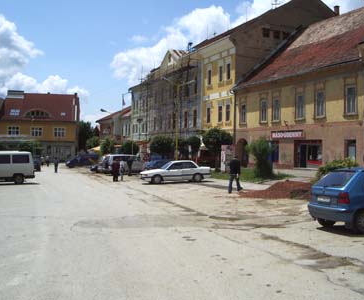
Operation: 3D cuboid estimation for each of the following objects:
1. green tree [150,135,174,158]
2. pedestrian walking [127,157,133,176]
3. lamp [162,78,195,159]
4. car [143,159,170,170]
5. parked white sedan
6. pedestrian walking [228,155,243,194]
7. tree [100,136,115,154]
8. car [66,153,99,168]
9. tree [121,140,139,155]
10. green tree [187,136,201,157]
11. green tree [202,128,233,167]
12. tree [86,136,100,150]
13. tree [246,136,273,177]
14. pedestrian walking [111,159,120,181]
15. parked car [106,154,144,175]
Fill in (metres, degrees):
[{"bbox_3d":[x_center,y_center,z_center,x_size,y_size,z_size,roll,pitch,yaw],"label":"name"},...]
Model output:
[{"bbox_3d":[-2.164,0.349,49.467,2.800,3.900,2.800,0,-1,0],"label":"green tree"},{"bbox_3d":[-4.787,1.557,40.485,0.520,1.730,0.380,0,-1,6],"label":"pedestrian walking"},{"bbox_3d":[-0.280,-2.060,38.000,3.100,8.300,0.400,1,-1,-23],"label":"lamp"},{"bbox_3d":[-1.306,1.529,37.000,4.100,1.450,1.680,0,-1,-26],"label":"car"},{"bbox_3d":[-0.420,1.380,28.100,4.450,1.410,1.690,-1,-1,-18],"label":"parked white sedan"},{"bbox_3d":[2.510,1.180,20.600,0.550,1.740,0.620,0,-2,44],"label":"pedestrian walking"},{"bbox_3d":[-10.200,0.360,60.000,1.950,4.000,1.950,1,-1,0],"label":"tree"},{"bbox_3d":[-14.611,1.901,65.000,4.700,1.850,1.820,0,-1,-22],"label":"car"},{"bbox_3d":[-7.293,0.680,60.966,2.600,4.000,2.600,0,-1,-27],"label":"tree"},{"bbox_3d":[1.179,0.447,44.970,1.700,3.600,1.700,0,-1,0],"label":"green tree"},{"bbox_3d":[3.242,-0.008,38.968,2.650,3.750,2.650,0,-1,0],"label":"green tree"},{"bbox_3d":[-16.739,0.217,83.953,3.400,5.600,3.400,1,-1,-30],"label":"tree"},{"bbox_3d":[5.130,0.480,28.800,1.800,2.750,1.800,1,-1,0],"label":"tree"},{"bbox_3d":[-4.520,1.400,29.800,0.550,1.580,0.380,1,-1,-14],"label":"pedestrian walking"},{"bbox_3d":[-5.350,1.360,42.000,4.500,1.830,1.800,1,-1,-33],"label":"parked car"}]

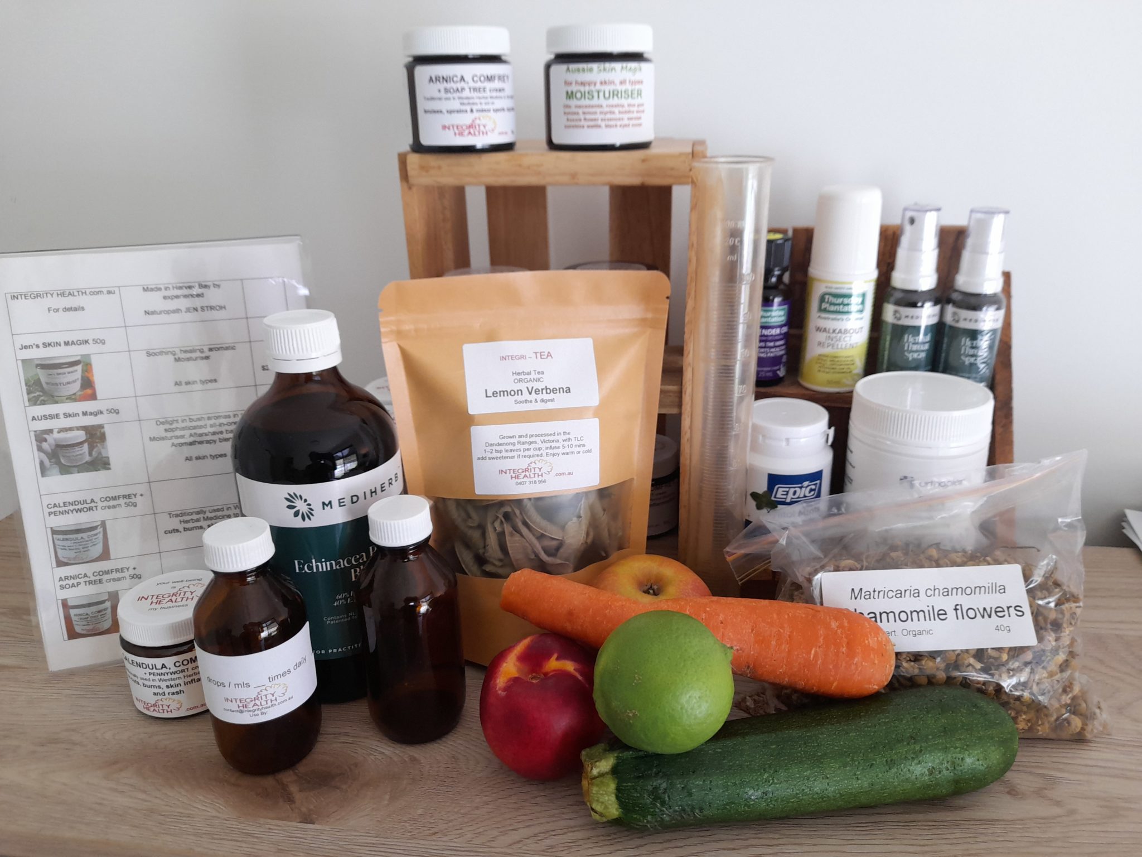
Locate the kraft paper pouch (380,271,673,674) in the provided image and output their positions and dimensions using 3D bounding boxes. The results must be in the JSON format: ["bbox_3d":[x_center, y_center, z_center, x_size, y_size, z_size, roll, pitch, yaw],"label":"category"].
[{"bbox_3d":[-0.020,0.022,0.422,0.139,0.202,0.053,-3,22,-6],"label":"kraft paper pouch"}]

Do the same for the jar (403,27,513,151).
[{"bbox_3d":[-0.053,-0.162,0.394,0.050,0.052,0.050,-1,22,0],"label":"jar"}]

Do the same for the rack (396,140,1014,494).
[{"bbox_3d":[0.084,-0.026,0.460,0.318,0.253,0.112,1,22,6],"label":"rack"}]

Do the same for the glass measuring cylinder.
[{"bbox_3d":[0.071,0.005,0.394,0.056,0.254,0.056,1,22,5],"label":"glass measuring cylinder"}]

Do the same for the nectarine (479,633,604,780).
[{"bbox_3d":[-0.012,0.123,0.365,0.058,0.059,0.058,-1,22,0],"label":"nectarine"}]

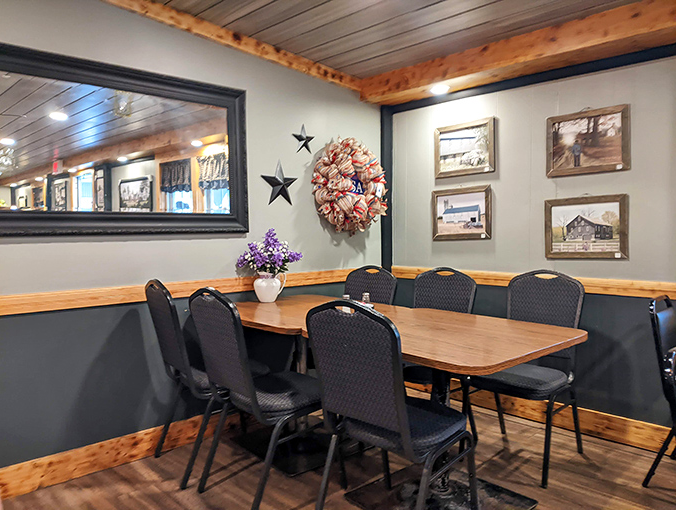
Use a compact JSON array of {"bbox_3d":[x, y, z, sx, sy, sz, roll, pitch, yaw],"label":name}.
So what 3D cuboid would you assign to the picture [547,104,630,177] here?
[{"bbox_3d":[1.409,-0.632,2.999,0.025,0.349,0.457,-3,3,-43],"label":"picture"}]

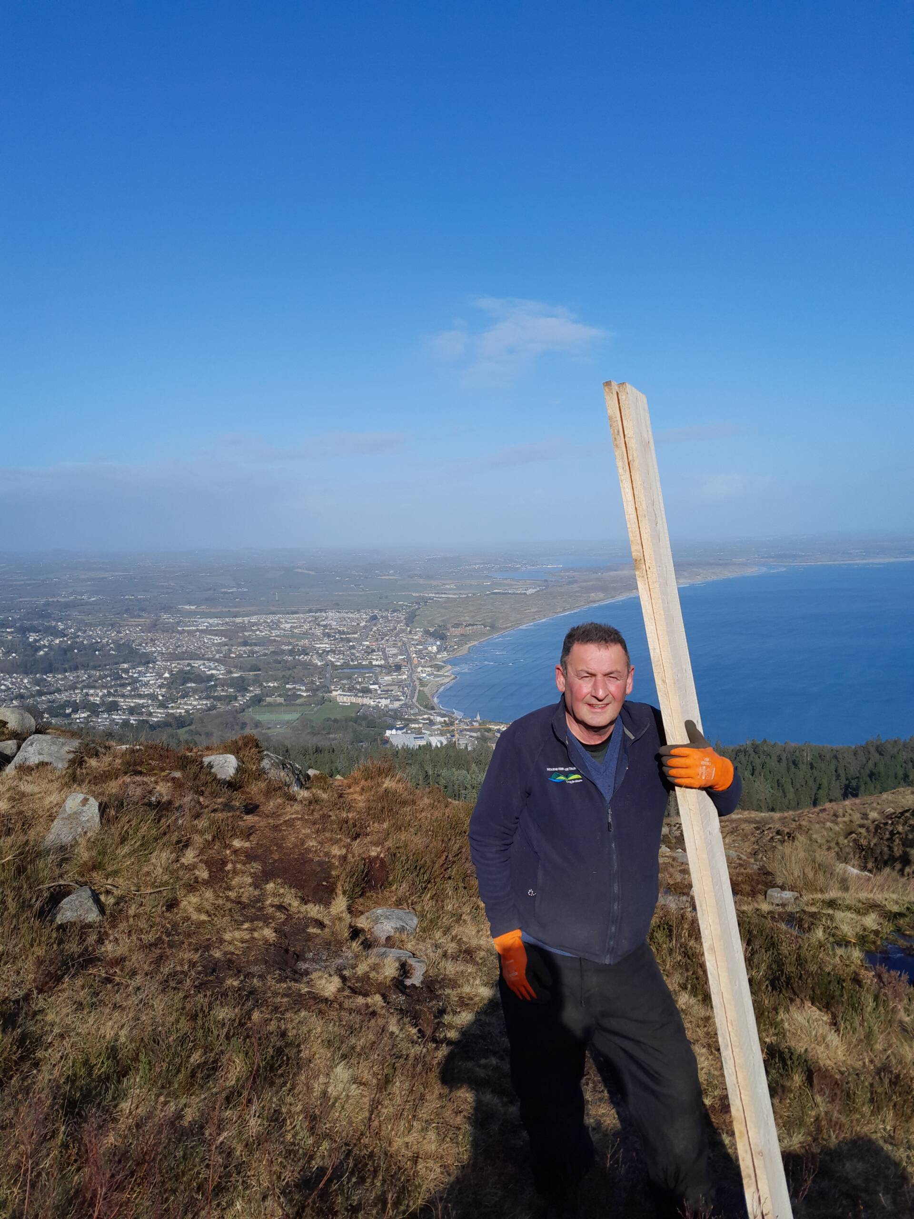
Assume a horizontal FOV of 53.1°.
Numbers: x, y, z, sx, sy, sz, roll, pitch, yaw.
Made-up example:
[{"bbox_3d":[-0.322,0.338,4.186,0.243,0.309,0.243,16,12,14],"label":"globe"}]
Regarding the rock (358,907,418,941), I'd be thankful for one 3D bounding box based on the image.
[{"bbox_3d":[-0.318,1.461,4.251,0.280,0.120,0.220,-1,4,-5],"label":"rock"}]

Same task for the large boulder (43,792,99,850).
[{"bbox_3d":[-2.363,1.306,5.617,0.350,0.310,0.280,-3,5,-23],"label":"large boulder"}]

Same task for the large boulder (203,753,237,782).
[{"bbox_3d":[-1.881,1.253,7.277,0.290,0.200,0.230,-2,4,-15],"label":"large boulder"}]

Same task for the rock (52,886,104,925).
[{"bbox_3d":[-1.841,1.438,4.446,0.250,0.145,0.200,-3,5,-23],"label":"rock"}]

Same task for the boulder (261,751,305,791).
[{"bbox_3d":[-1.326,1.232,6.985,0.370,0.270,0.310,-2,4,-11],"label":"boulder"}]

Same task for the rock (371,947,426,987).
[{"bbox_3d":[-0.242,1.488,3.810,0.230,0.110,0.190,-1,4,-4],"label":"rock"}]

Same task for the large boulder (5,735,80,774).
[{"bbox_3d":[-3.425,1.191,7.561,0.590,0.280,0.420,-3,5,-25],"label":"large boulder"}]

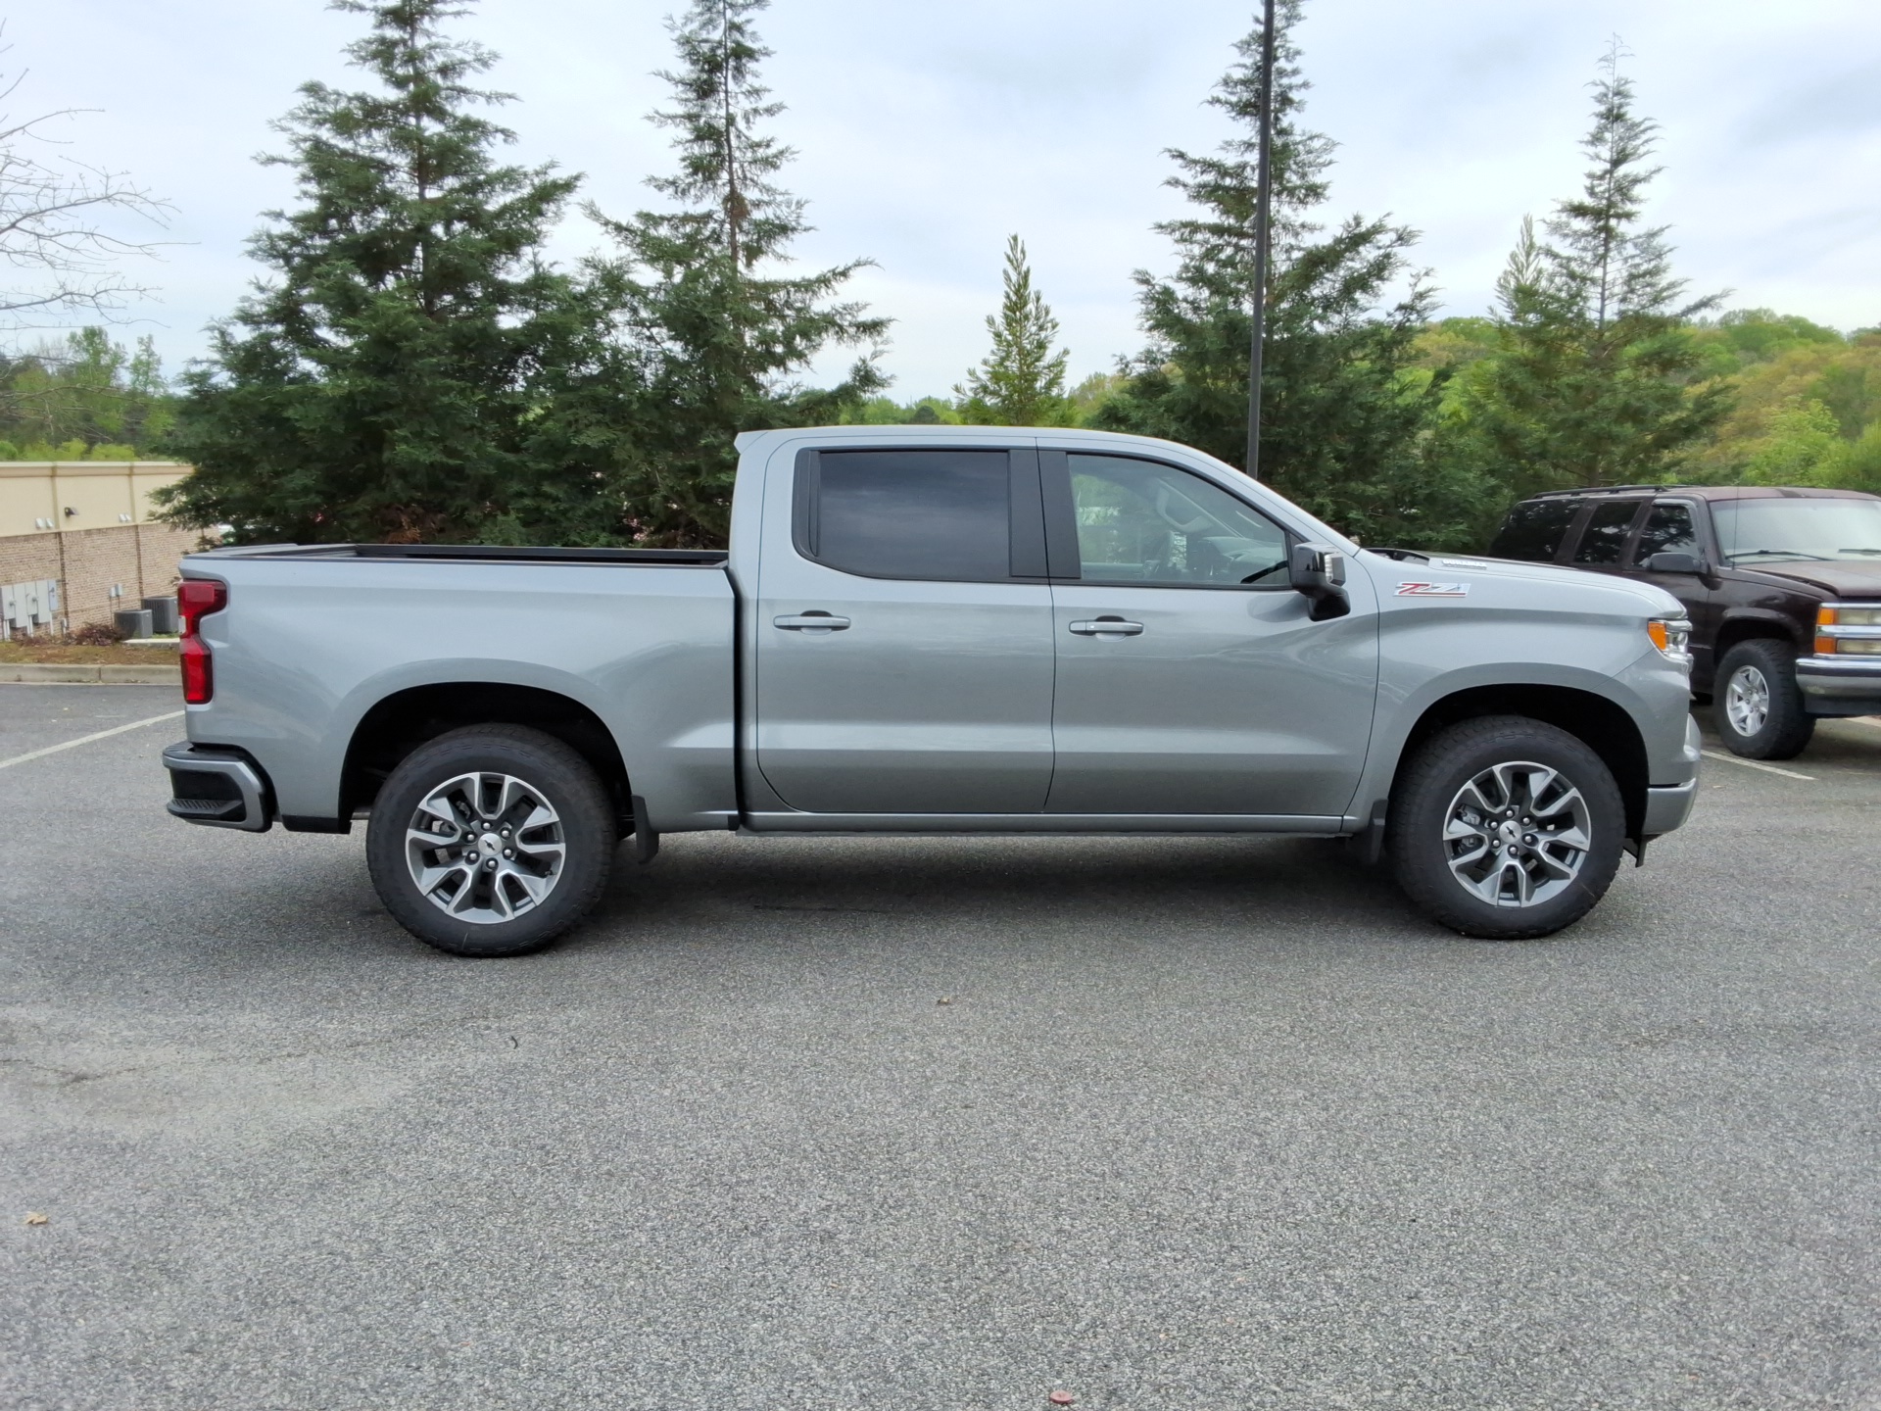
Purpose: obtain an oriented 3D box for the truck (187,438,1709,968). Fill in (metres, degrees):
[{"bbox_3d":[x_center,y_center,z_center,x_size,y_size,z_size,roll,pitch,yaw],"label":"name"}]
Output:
[{"bbox_3d":[0.097,-0.183,6.435,5.880,1.920,2.100,0,7,-4],"label":"truck"}]

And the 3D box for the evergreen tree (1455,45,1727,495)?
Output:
[{"bbox_3d":[7.928,-4.108,18.422,3.600,7.400,3.600,0,7,0],"label":"evergreen tree"}]

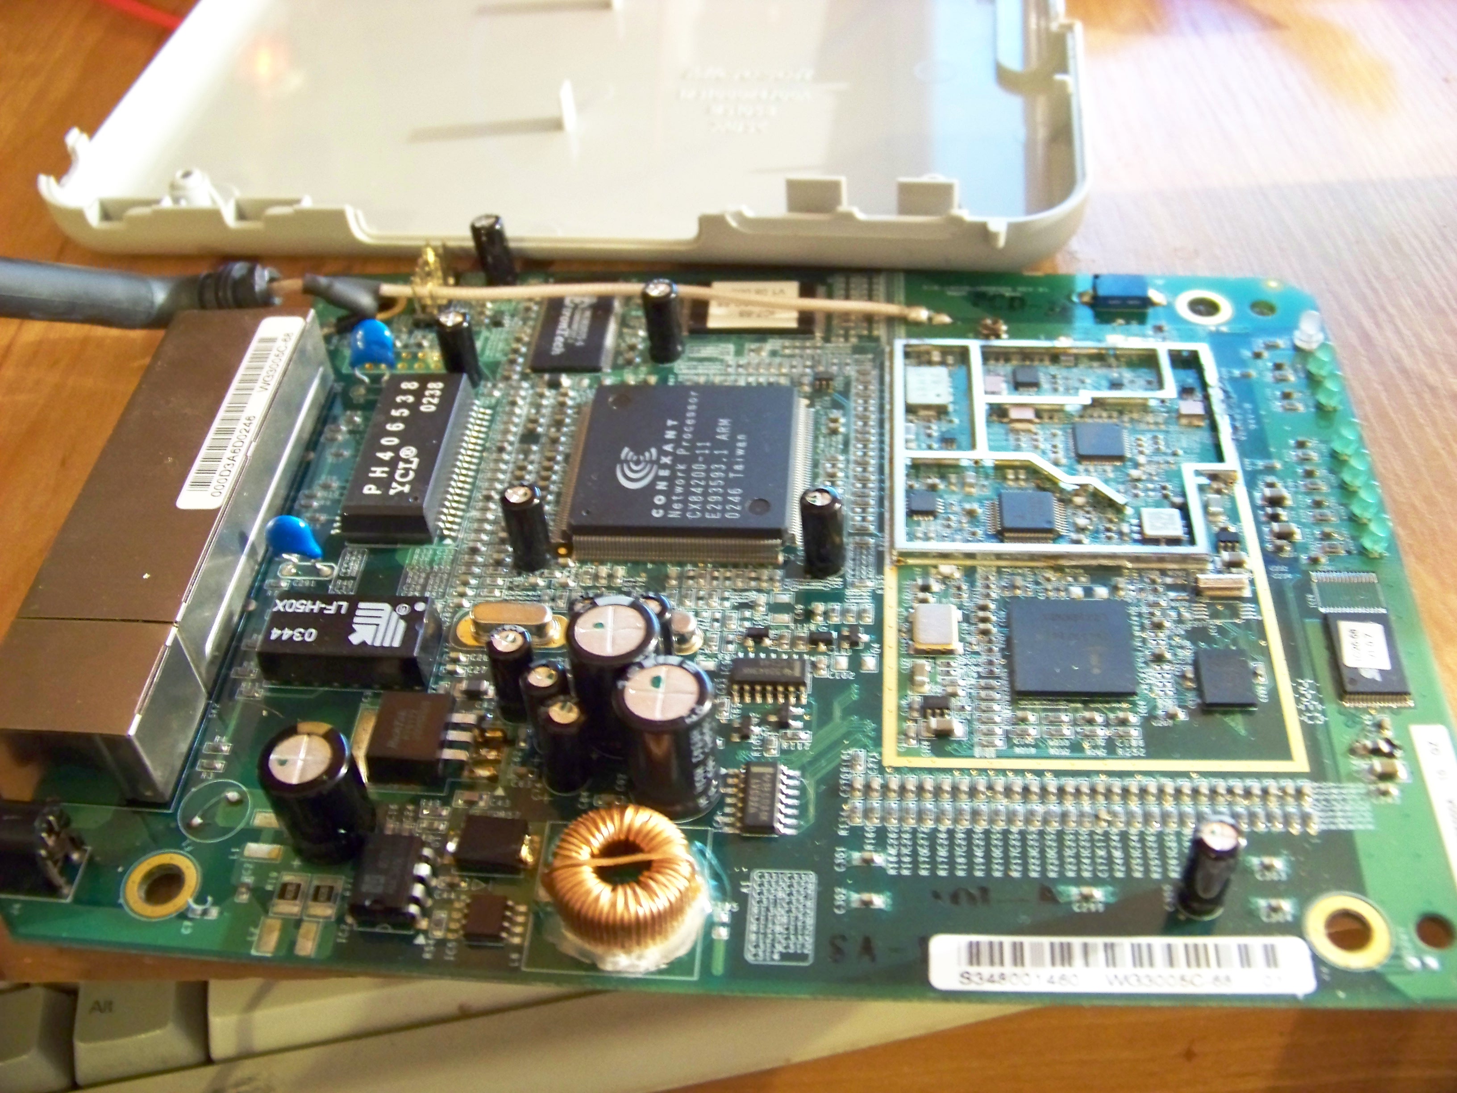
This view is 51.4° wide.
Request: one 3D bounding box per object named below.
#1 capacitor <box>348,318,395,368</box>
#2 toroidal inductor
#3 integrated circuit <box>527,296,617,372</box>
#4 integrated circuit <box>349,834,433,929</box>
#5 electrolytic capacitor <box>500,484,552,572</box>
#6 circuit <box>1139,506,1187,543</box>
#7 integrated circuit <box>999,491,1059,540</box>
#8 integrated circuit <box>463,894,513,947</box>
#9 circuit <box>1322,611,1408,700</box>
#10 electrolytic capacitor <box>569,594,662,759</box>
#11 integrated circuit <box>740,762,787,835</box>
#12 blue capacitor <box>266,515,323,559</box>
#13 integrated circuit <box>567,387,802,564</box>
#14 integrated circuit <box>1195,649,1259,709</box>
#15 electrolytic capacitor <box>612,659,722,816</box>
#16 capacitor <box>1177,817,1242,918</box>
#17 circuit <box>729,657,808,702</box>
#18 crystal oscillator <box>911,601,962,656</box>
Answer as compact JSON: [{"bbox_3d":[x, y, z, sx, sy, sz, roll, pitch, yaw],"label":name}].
[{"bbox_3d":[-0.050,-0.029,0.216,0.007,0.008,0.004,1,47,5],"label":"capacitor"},{"bbox_3d":[-0.010,0.033,0.152,0.015,0.007,0.015,0,46,6],"label":"toroidal inductor"},{"bbox_3d":[-0.022,-0.033,0.221,0.011,0.001,0.022,1,45,6],"label":"integrated circuit"},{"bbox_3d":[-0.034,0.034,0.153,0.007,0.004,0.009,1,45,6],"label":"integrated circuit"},{"bbox_3d":[-0.025,-0.002,0.186,0.005,0.011,0.005,2,46,4],"label":"electrolytic capacitor"},{"bbox_3d":[0.053,-0.002,0.185,0.005,0.002,0.005,0,46,6],"label":"circuit"},{"bbox_3d":[0.037,-0.004,0.188,0.008,0.002,0.008,1,45,6],"label":"integrated circuit"},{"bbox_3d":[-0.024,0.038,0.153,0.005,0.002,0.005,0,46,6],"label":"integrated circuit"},{"bbox_3d":[0.074,0.013,0.176,0.008,0.001,0.013,1,47,5],"label":"circuit"},{"bbox_3d":[-0.012,0.014,0.165,0.010,0.016,0.010,0,46,6],"label":"electrolytic capacitor"},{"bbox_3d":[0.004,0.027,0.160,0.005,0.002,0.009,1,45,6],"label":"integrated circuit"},{"bbox_3d":[-0.055,-0.001,0.192,0.007,0.006,0.004,1,47,5],"label":"blue capacitor"},{"bbox_3d":[-0.005,-0.011,0.196,0.029,0.004,0.029,1,45,6],"label":"integrated circuit"},{"bbox_3d":[0.058,0.015,0.175,0.006,0.001,0.008,1,47,5],"label":"integrated circuit"},{"bbox_3d":[-0.006,0.020,0.159,0.010,0.016,0.010,1,47,5],"label":"electrolytic capacitor"},{"bbox_3d":[0.048,0.032,0.153,0.005,0.011,0.005,-1,46,8],"label":"capacitor"},{"bbox_3d":[0.005,0.015,0.173,0.009,0.002,0.006,0,46,6],"label":"circuit"},{"bbox_3d":[0.024,0.010,0.177,0.005,0.002,0.007,1,45,5],"label":"crystal oscillator"}]

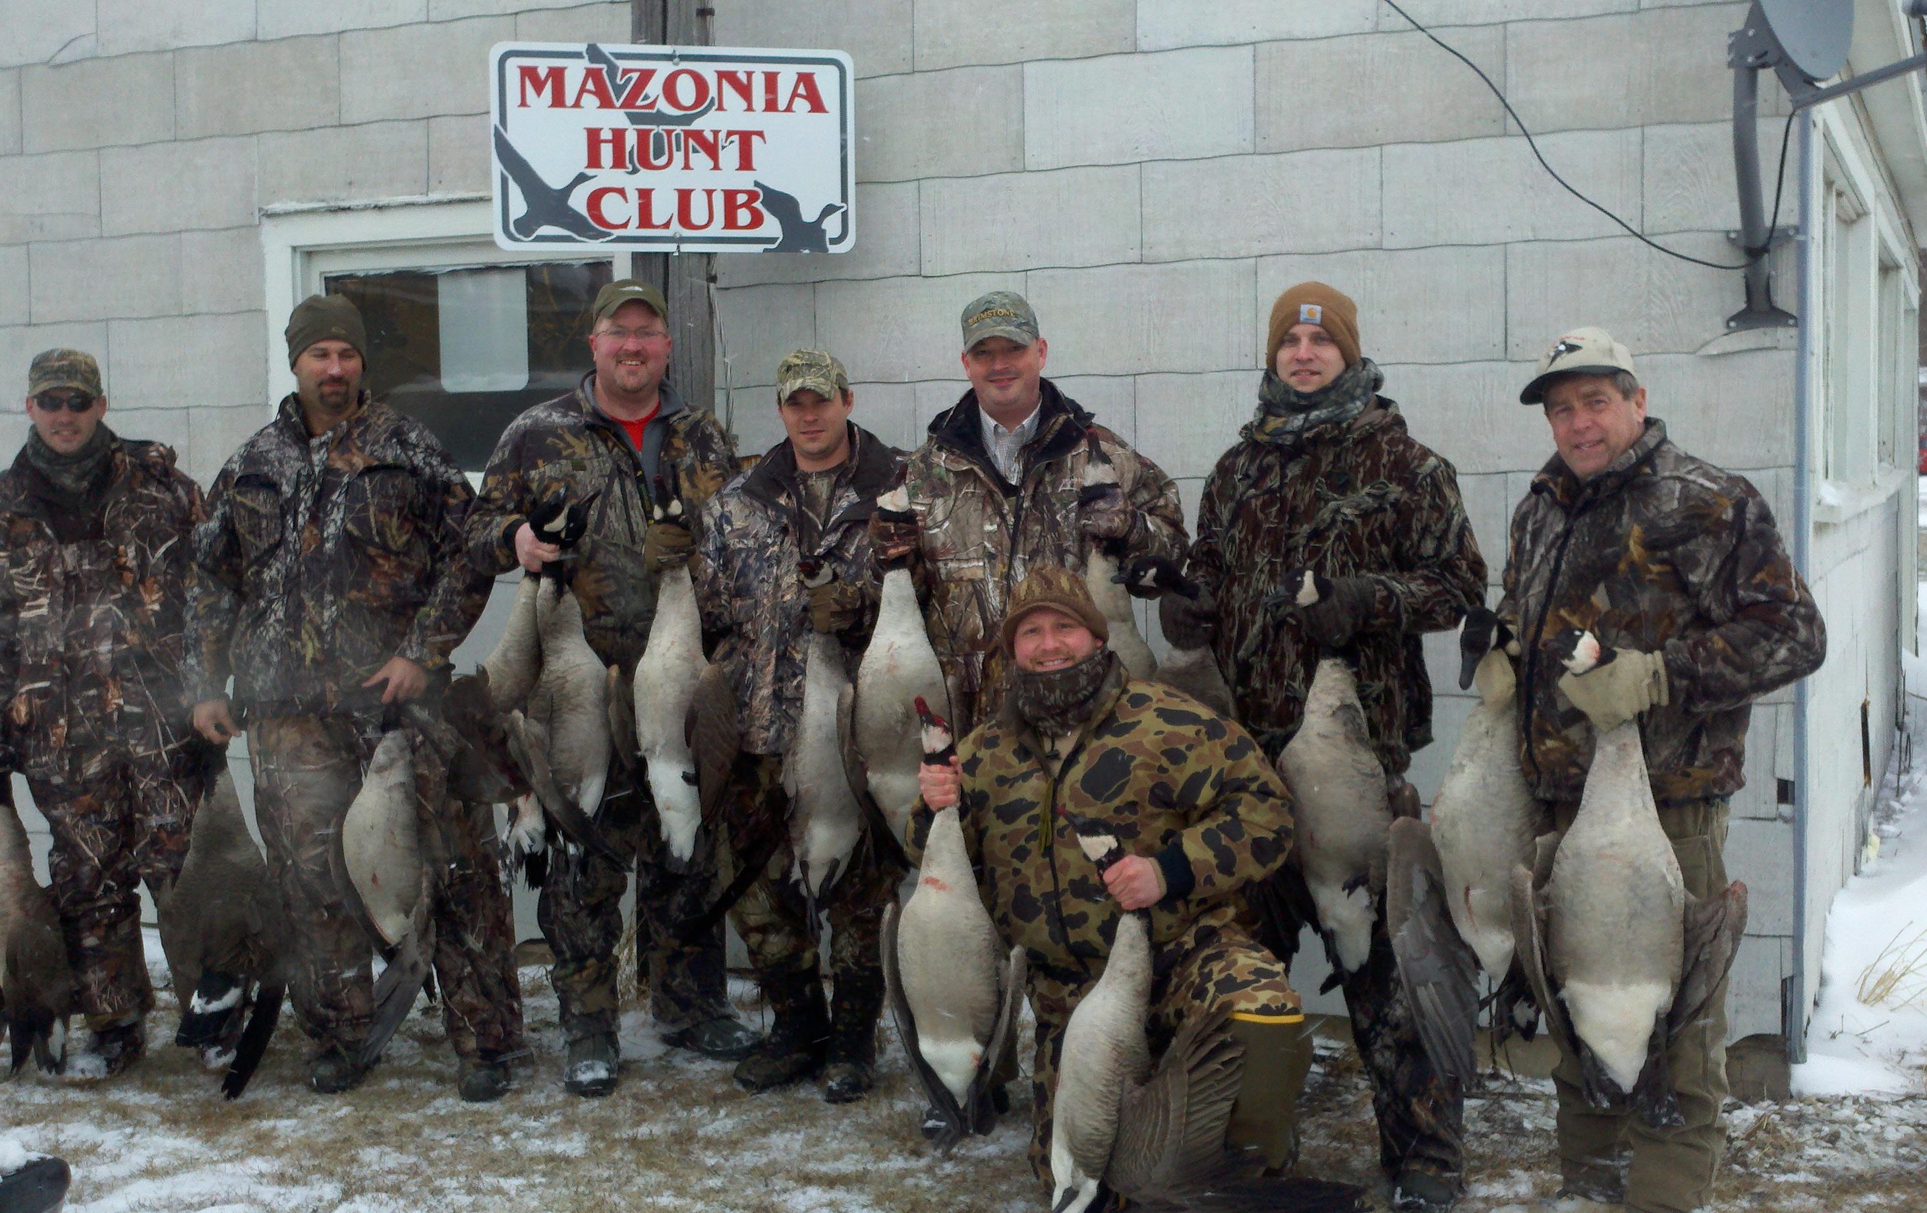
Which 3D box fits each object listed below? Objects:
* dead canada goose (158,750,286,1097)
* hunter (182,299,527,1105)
[{"bbox_3d":[-1.679,0.711,4.920,0.270,0.800,0.260,-1,4,-14],"label":"dead canada goose"},{"bbox_3d":[-1.386,0.203,4.990,0.740,1.840,0.460,-1,4,-3],"label":"hunter"}]

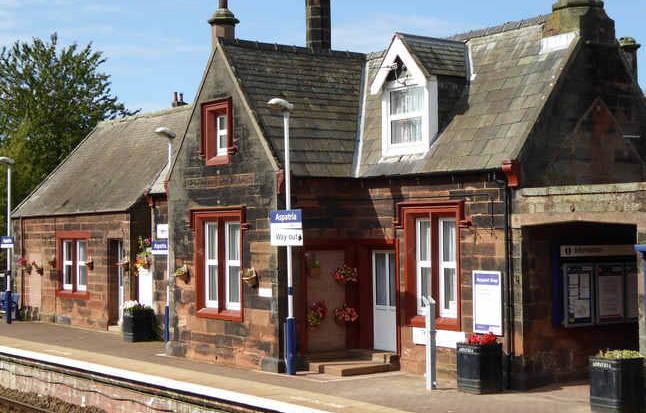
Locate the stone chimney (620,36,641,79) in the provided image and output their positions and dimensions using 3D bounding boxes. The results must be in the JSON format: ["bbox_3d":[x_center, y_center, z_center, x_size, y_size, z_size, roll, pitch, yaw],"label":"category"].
[{"bbox_3d":[9.177,-4.464,32.096,0.820,1.400,0.820,1,-2,-38],"label":"stone chimney"}]

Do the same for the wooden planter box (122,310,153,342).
[{"bbox_3d":[-4.857,3.112,27.804,0.580,0.820,0.580,1,-2,-38],"label":"wooden planter box"}]

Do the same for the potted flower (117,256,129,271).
[{"bbox_3d":[-5.449,1.550,28.953,0.250,0.380,0.320,1,-2,-38],"label":"potted flower"}]

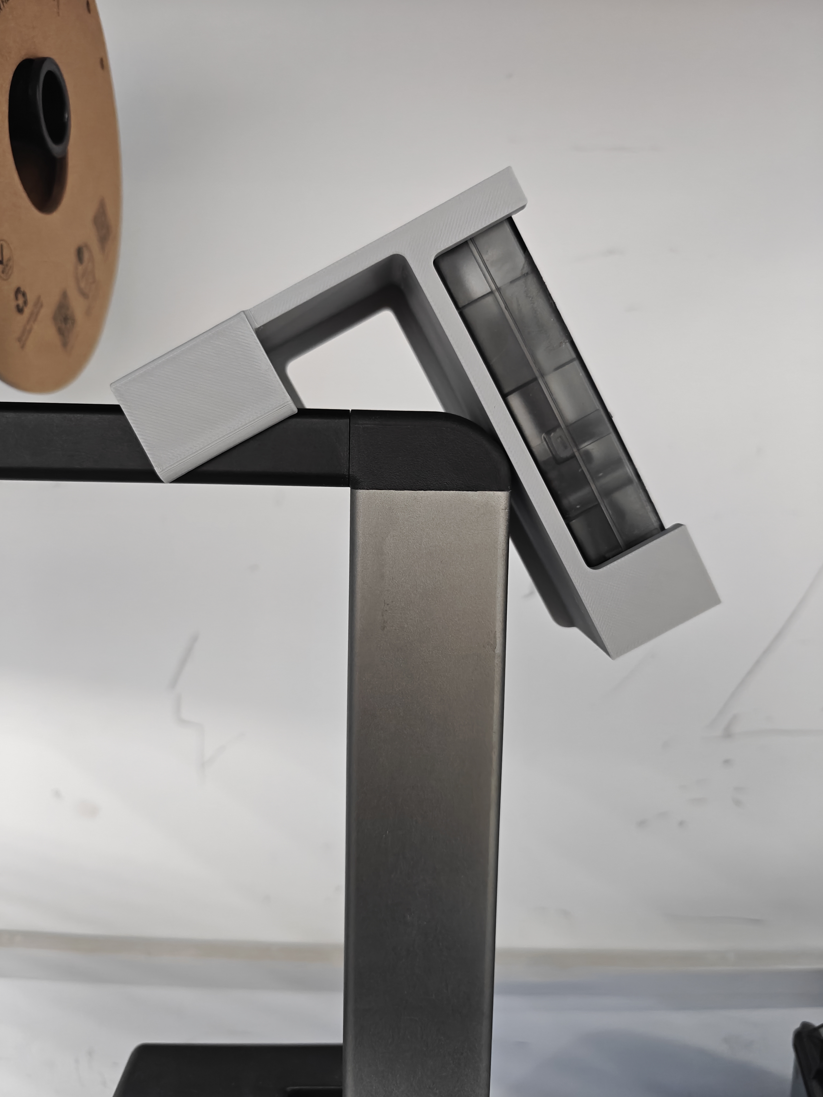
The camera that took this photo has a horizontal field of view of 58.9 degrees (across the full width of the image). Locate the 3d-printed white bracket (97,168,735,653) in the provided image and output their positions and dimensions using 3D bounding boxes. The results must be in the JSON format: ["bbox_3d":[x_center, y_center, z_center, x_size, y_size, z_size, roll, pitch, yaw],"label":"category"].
[{"bbox_3d":[0.004,-0.020,0.267,0.146,0.160,0.055,-28,7,2],"label":"3d-printed white bracket"}]

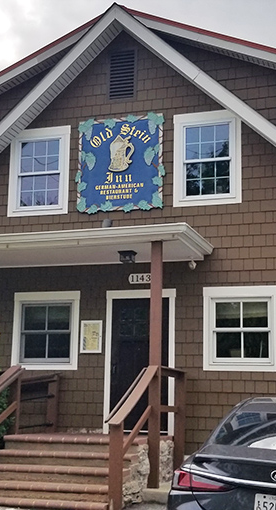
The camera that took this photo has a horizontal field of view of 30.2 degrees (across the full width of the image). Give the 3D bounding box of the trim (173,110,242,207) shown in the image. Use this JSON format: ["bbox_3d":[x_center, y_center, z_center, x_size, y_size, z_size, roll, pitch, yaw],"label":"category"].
[{"bbox_3d":[1.182,-1.636,8.714,1.128,1.656,0.110,-2,-11,12],"label":"trim"}]

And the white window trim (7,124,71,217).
[{"bbox_3d":[-1.777,-1.505,9.317,1.156,1.658,0.110,-2,-11,12],"label":"white window trim"}]

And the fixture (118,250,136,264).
[{"bbox_3d":[-0.150,0.035,7.671,0.235,0.150,0.235,-2,-11,12],"label":"fixture"}]

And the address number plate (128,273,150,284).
[{"bbox_3d":[0.066,0.403,8.527,0.437,0.177,0.030,-2,-11,12],"label":"address number plate"}]

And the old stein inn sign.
[{"bbox_3d":[-0.297,-1.591,8.952,1.544,1.758,0.080,-2,-11,12],"label":"old stein inn sign"}]

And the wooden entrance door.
[{"bbox_3d":[0.041,1.786,8.354,0.947,2.138,0.080,-2,-11,12],"label":"wooden entrance door"}]

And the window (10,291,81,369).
[{"bbox_3d":[-1.554,1.295,8.730,1.177,1.307,0.110,-2,-11,12],"label":"window"}]

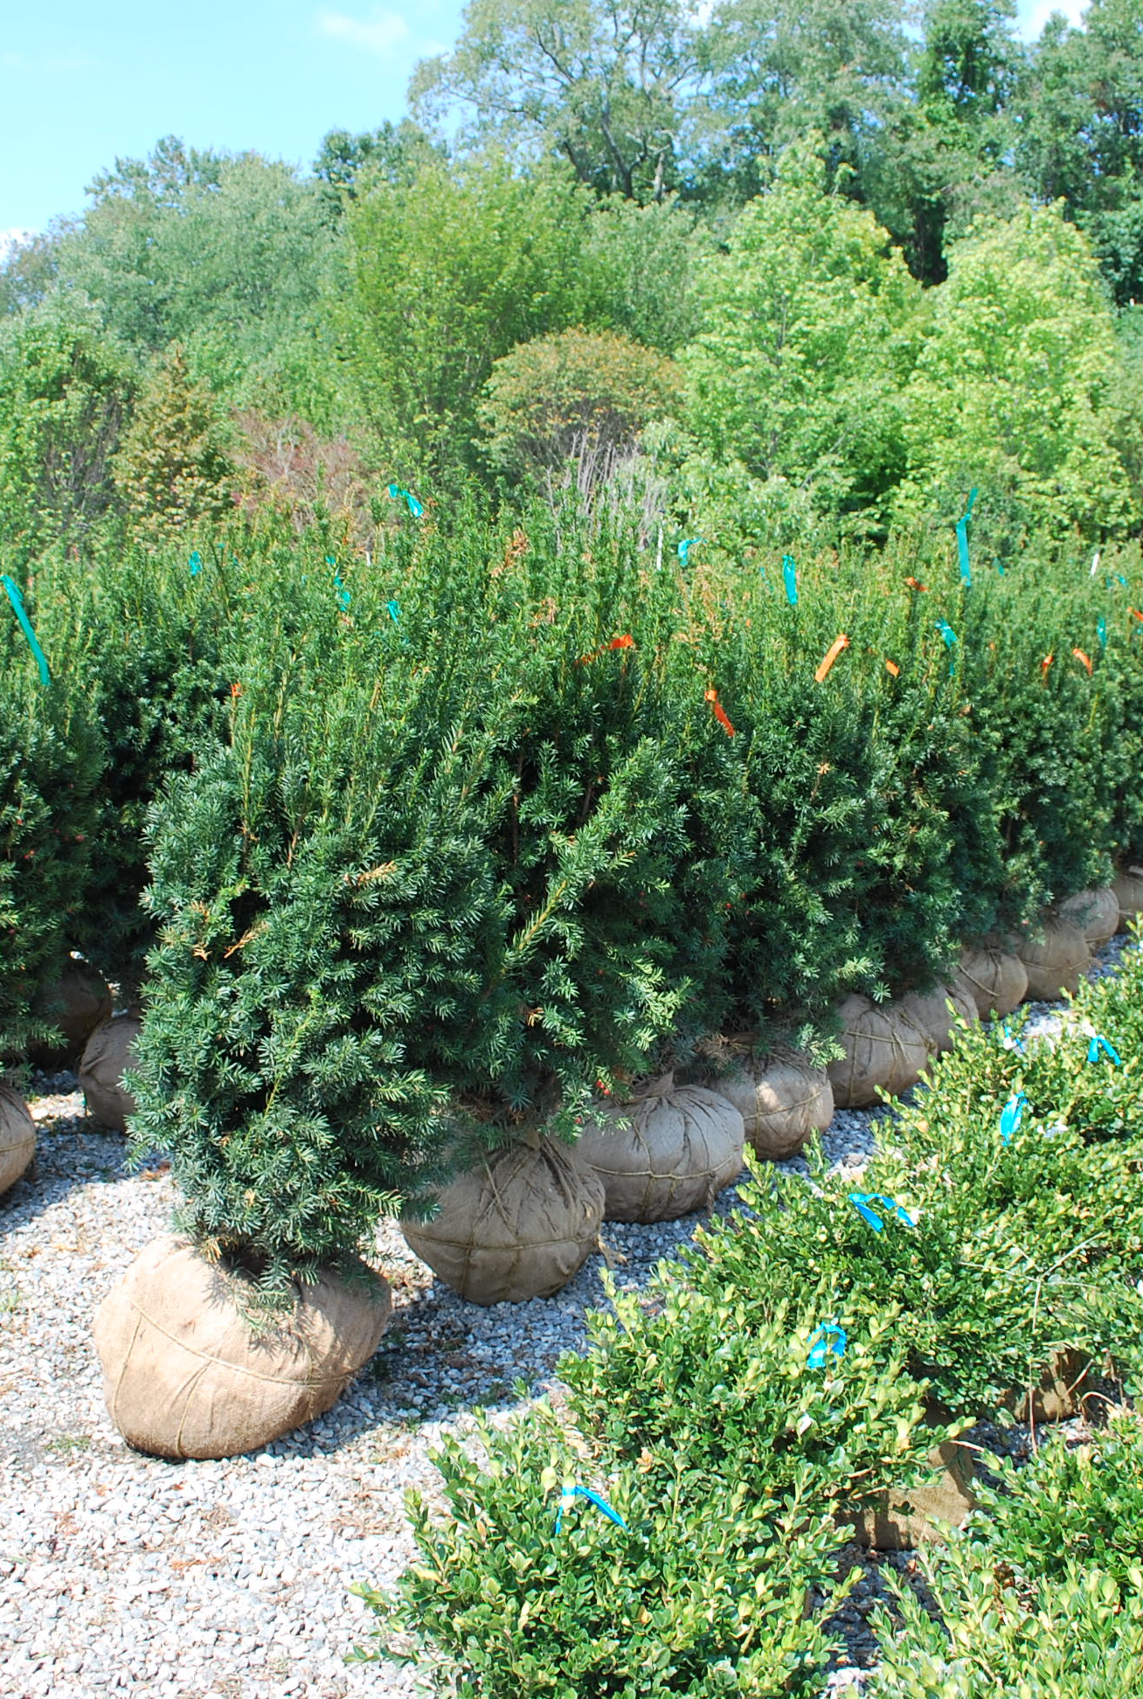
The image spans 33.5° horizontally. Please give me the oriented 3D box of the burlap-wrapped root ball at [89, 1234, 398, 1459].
[{"bbox_3d":[-0.626,0.948,3.656,0.551,0.364,0.551,0,8,0],"label":"burlap-wrapped root ball"}]

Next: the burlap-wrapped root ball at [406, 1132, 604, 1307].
[{"bbox_3d":[-0.160,0.846,4.370,0.462,0.359,0.462,0,8,0],"label":"burlap-wrapped root ball"}]

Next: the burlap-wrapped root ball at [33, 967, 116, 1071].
[{"bbox_3d":[-1.779,0.553,6.398,0.471,0.349,0.471,0,8,0],"label":"burlap-wrapped root ball"}]

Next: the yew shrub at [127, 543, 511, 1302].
[{"bbox_3d":[-0.464,0.143,3.538,0.710,1.360,0.710,0,8,0],"label":"yew shrub"}]

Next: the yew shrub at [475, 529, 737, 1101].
[{"bbox_3d":[0.020,-0.049,4.239,0.690,1.312,0.690,0,8,0],"label":"yew shrub"}]

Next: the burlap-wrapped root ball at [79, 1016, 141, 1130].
[{"bbox_3d":[-1.210,0.661,5.649,0.487,0.353,0.487,0,8,0],"label":"burlap-wrapped root ball"}]

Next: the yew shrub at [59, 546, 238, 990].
[{"bbox_3d":[-1.202,-0.200,5.523,0.621,1.341,0.621,0,8,0],"label":"yew shrub"}]

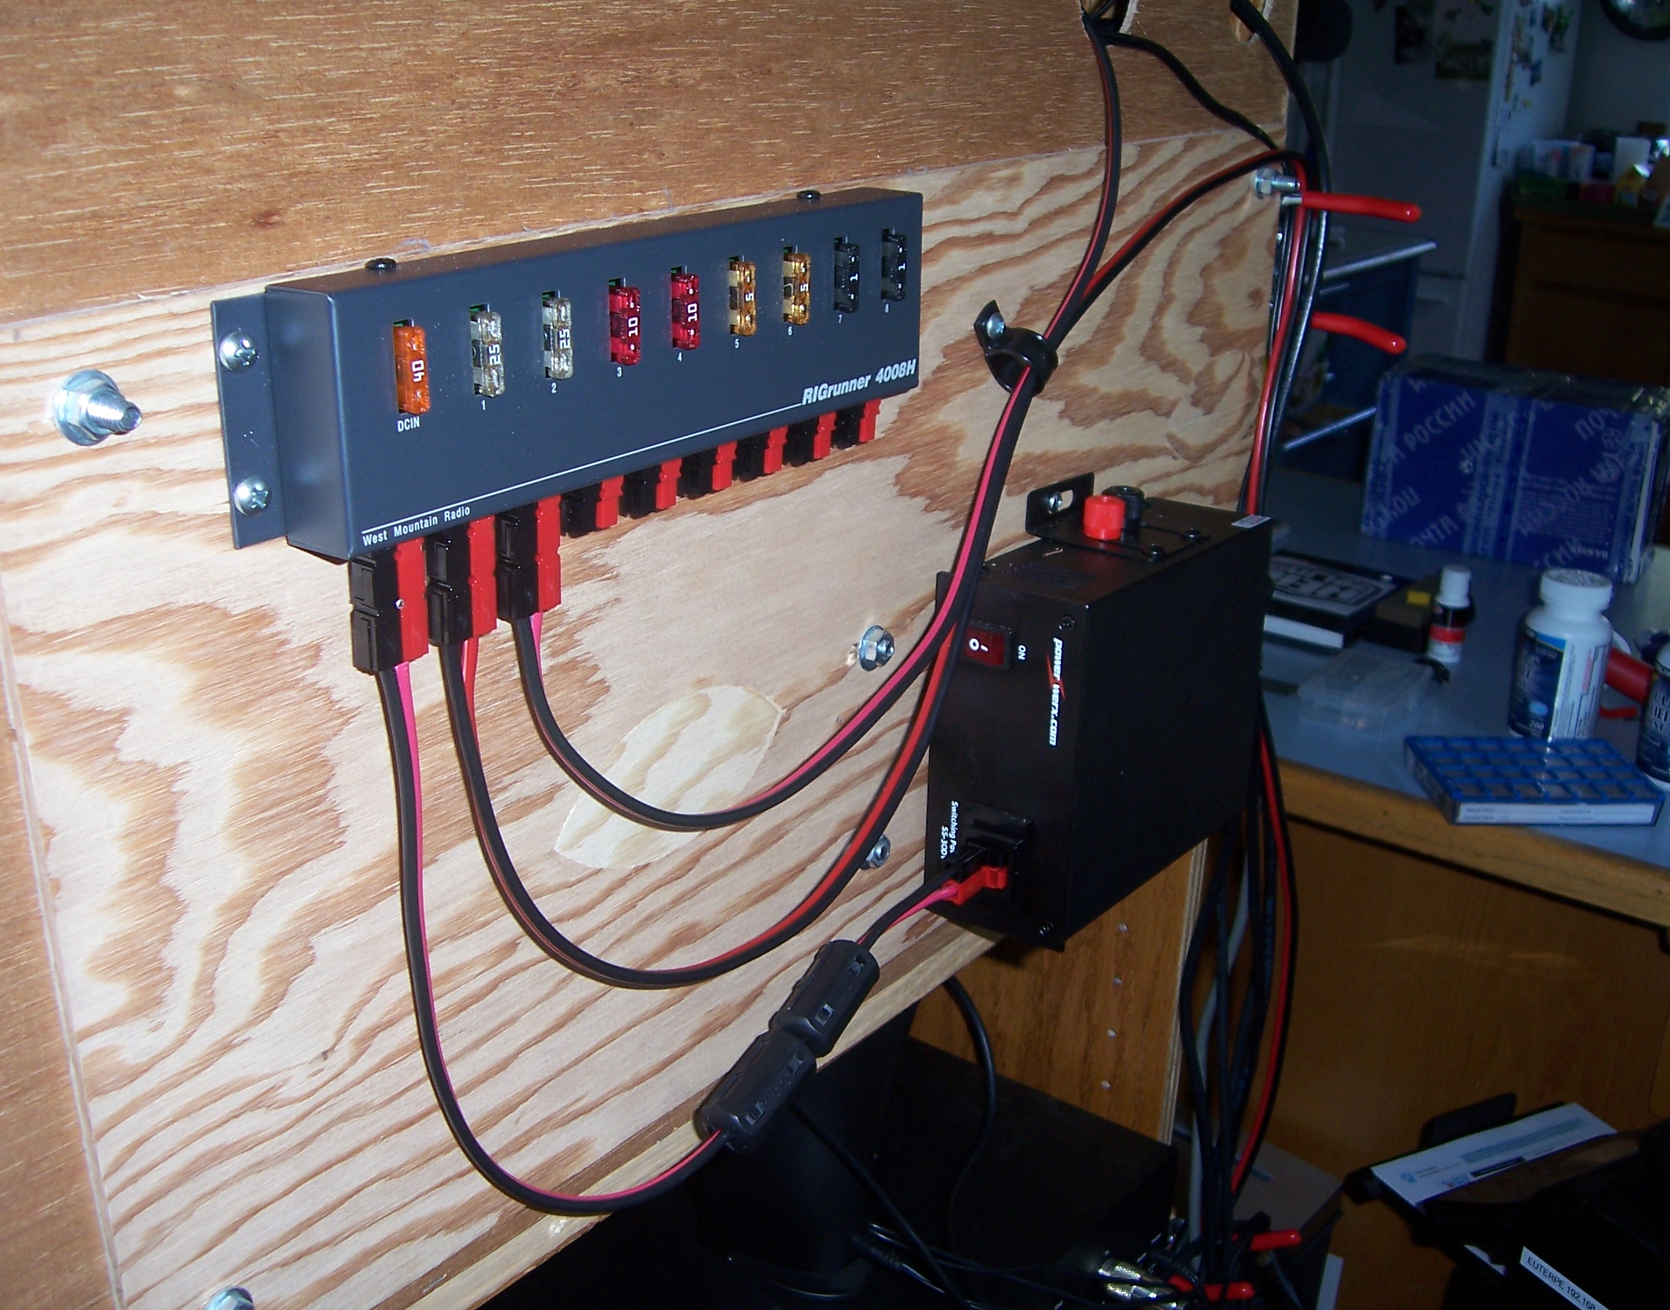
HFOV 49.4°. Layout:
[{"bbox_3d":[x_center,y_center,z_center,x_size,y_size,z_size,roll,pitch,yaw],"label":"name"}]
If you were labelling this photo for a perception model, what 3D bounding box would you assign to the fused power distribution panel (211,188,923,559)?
[{"bbox_3d":[-0.047,-0.081,0.471,0.025,0.059,0.245,16,26,33],"label":"fused power distribution panel"}]

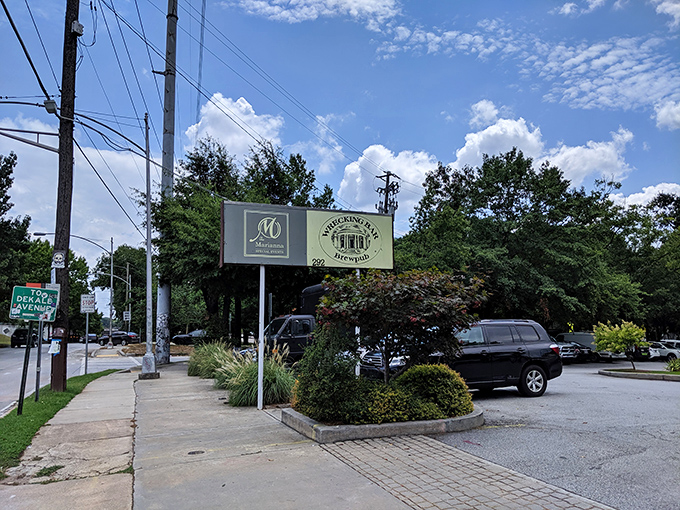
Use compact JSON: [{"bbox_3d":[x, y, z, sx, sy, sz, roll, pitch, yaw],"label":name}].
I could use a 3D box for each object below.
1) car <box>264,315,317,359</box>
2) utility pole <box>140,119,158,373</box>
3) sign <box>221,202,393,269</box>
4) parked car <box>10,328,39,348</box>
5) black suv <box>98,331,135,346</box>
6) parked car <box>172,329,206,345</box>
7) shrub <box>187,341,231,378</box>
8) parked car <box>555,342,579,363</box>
[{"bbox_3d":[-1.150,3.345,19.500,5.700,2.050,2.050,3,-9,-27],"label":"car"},{"bbox_3d":[-6.894,-0.511,19.048,0.600,9.590,0.600,0,-8,-24],"label":"utility pole"},{"bbox_3d":[-0.570,-0.335,11.050,3.680,1.200,0.300,2,-8,-23],"label":"sign"},{"bbox_3d":[-29.482,7.797,49.800,1.880,1.720,4.700,2,-8,-21],"label":"parked car"},{"bbox_3d":[-25.775,9.753,62.000,4.700,1.700,1.880,-2,-8,3],"label":"black suv"},{"bbox_3d":[-13.433,7.813,50.000,4.700,1.450,1.830,1,-8,-16],"label":"parked car"},{"bbox_3d":[-4.594,3.615,18.600,1.400,1.250,1.400,2,-8,-23],"label":"shrub"},{"bbox_3d":[13.363,6.100,35.000,2.000,1.900,5.500,3,-9,-27],"label":"parked car"}]

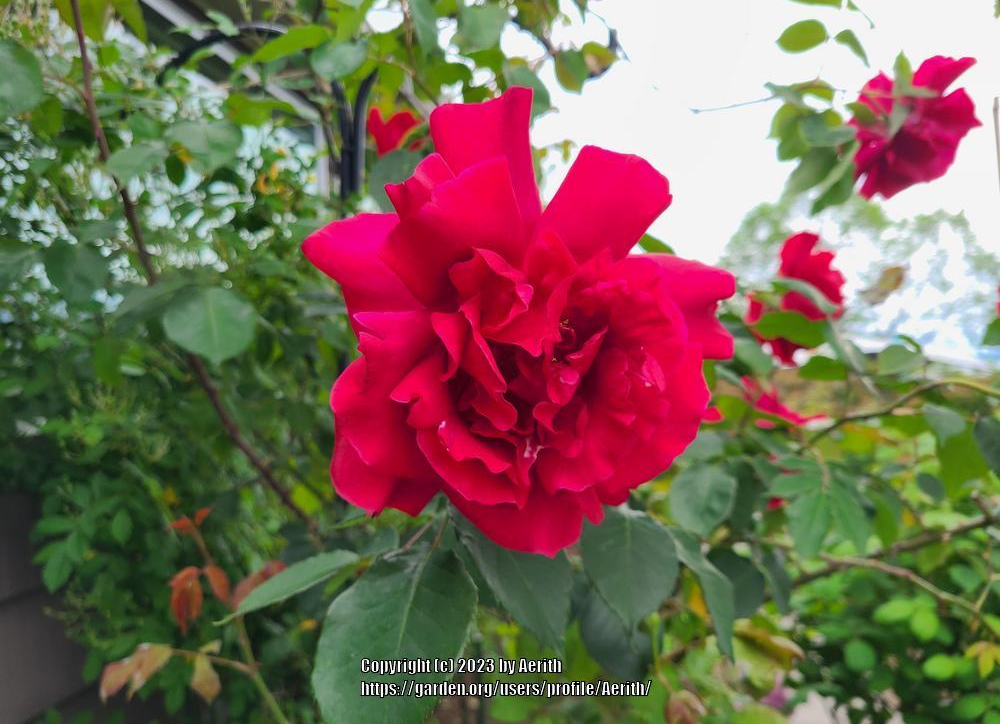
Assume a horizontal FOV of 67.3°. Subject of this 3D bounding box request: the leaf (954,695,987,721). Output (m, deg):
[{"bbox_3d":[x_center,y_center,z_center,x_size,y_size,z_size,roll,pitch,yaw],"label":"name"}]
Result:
[{"bbox_3d":[0.628,0.461,1.000,0.043,0.034,0.012,-9,-30,-5],"label":"leaf"}]

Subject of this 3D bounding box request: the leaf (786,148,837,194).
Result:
[{"bbox_3d":[0.257,-0.158,0.620,0.053,0.034,0.013,-36,12,24],"label":"leaf"}]

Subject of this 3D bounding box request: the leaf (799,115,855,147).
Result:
[{"bbox_3d":[0.241,-0.170,0.555,0.040,0.024,0.009,19,-29,14],"label":"leaf"}]

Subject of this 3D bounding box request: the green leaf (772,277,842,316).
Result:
[{"bbox_3d":[0.237,-0.051,0.580,0.058,0.015,0.032,22,43,2],"label":"green leaf"}]

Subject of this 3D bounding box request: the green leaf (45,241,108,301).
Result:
[{"bbox_3d":[-0.340,-0.071,0.600,0.050,0.053,0.013,0,-21,-6],"label":"green leaf"}]

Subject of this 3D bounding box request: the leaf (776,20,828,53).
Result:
[{"bbox_3d":[0.234,-0.251,0.580,0.040,0.027,0.009,-7,23,0],"label":"leaf"}]

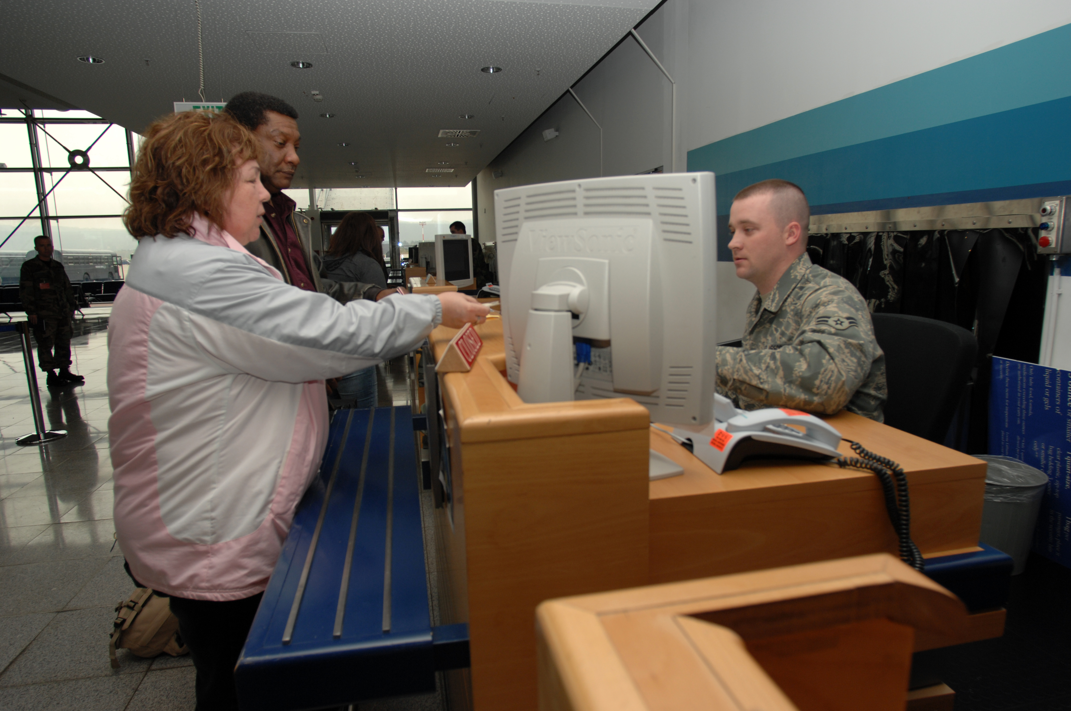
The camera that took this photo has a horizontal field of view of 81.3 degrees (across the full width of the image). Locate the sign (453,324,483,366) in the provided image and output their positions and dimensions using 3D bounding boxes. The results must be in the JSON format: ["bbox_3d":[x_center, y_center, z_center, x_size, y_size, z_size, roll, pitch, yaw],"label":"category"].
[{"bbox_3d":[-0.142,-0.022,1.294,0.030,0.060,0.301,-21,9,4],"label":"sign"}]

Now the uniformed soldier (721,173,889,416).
[{"bbox_3d":[0.499,0.212,1.560,0.680,1.260,0.550,-4,10,-15],"label":"uniformed soldier"}]

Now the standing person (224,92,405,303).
[{"bbox_3d":[-0.666,0.253,1.768,0.500,1.897,0.560,-1,10,3],"label":"standing person"}]

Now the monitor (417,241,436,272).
[{"bbox_3d":[-1.379,-1.225,7.808,0.400,0.410,0.200,9,14,44],"label":"monitor"}]

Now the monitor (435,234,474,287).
[{"bbox_3d":[-0.581,-0.598,4.142,0.180,0.400,0.400,3,11,22],"label":"monitor"}]

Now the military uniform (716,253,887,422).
[{"bbox_3d":[0.528,0.038,1.547,0.560,0.610,0.540,-4,10,-15],"label":"military uniform"}]

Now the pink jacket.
[{"bbox_3d":[-0.517,0.062,1.267,0.630,0.670,0.530,-4,10,-17],"label":"pink jacket"}]

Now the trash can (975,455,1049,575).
[{"bbox_3d":[1.566,0.554,2.163,0.300,0.335,0.300,6,12,35],"label":"trash can"}]

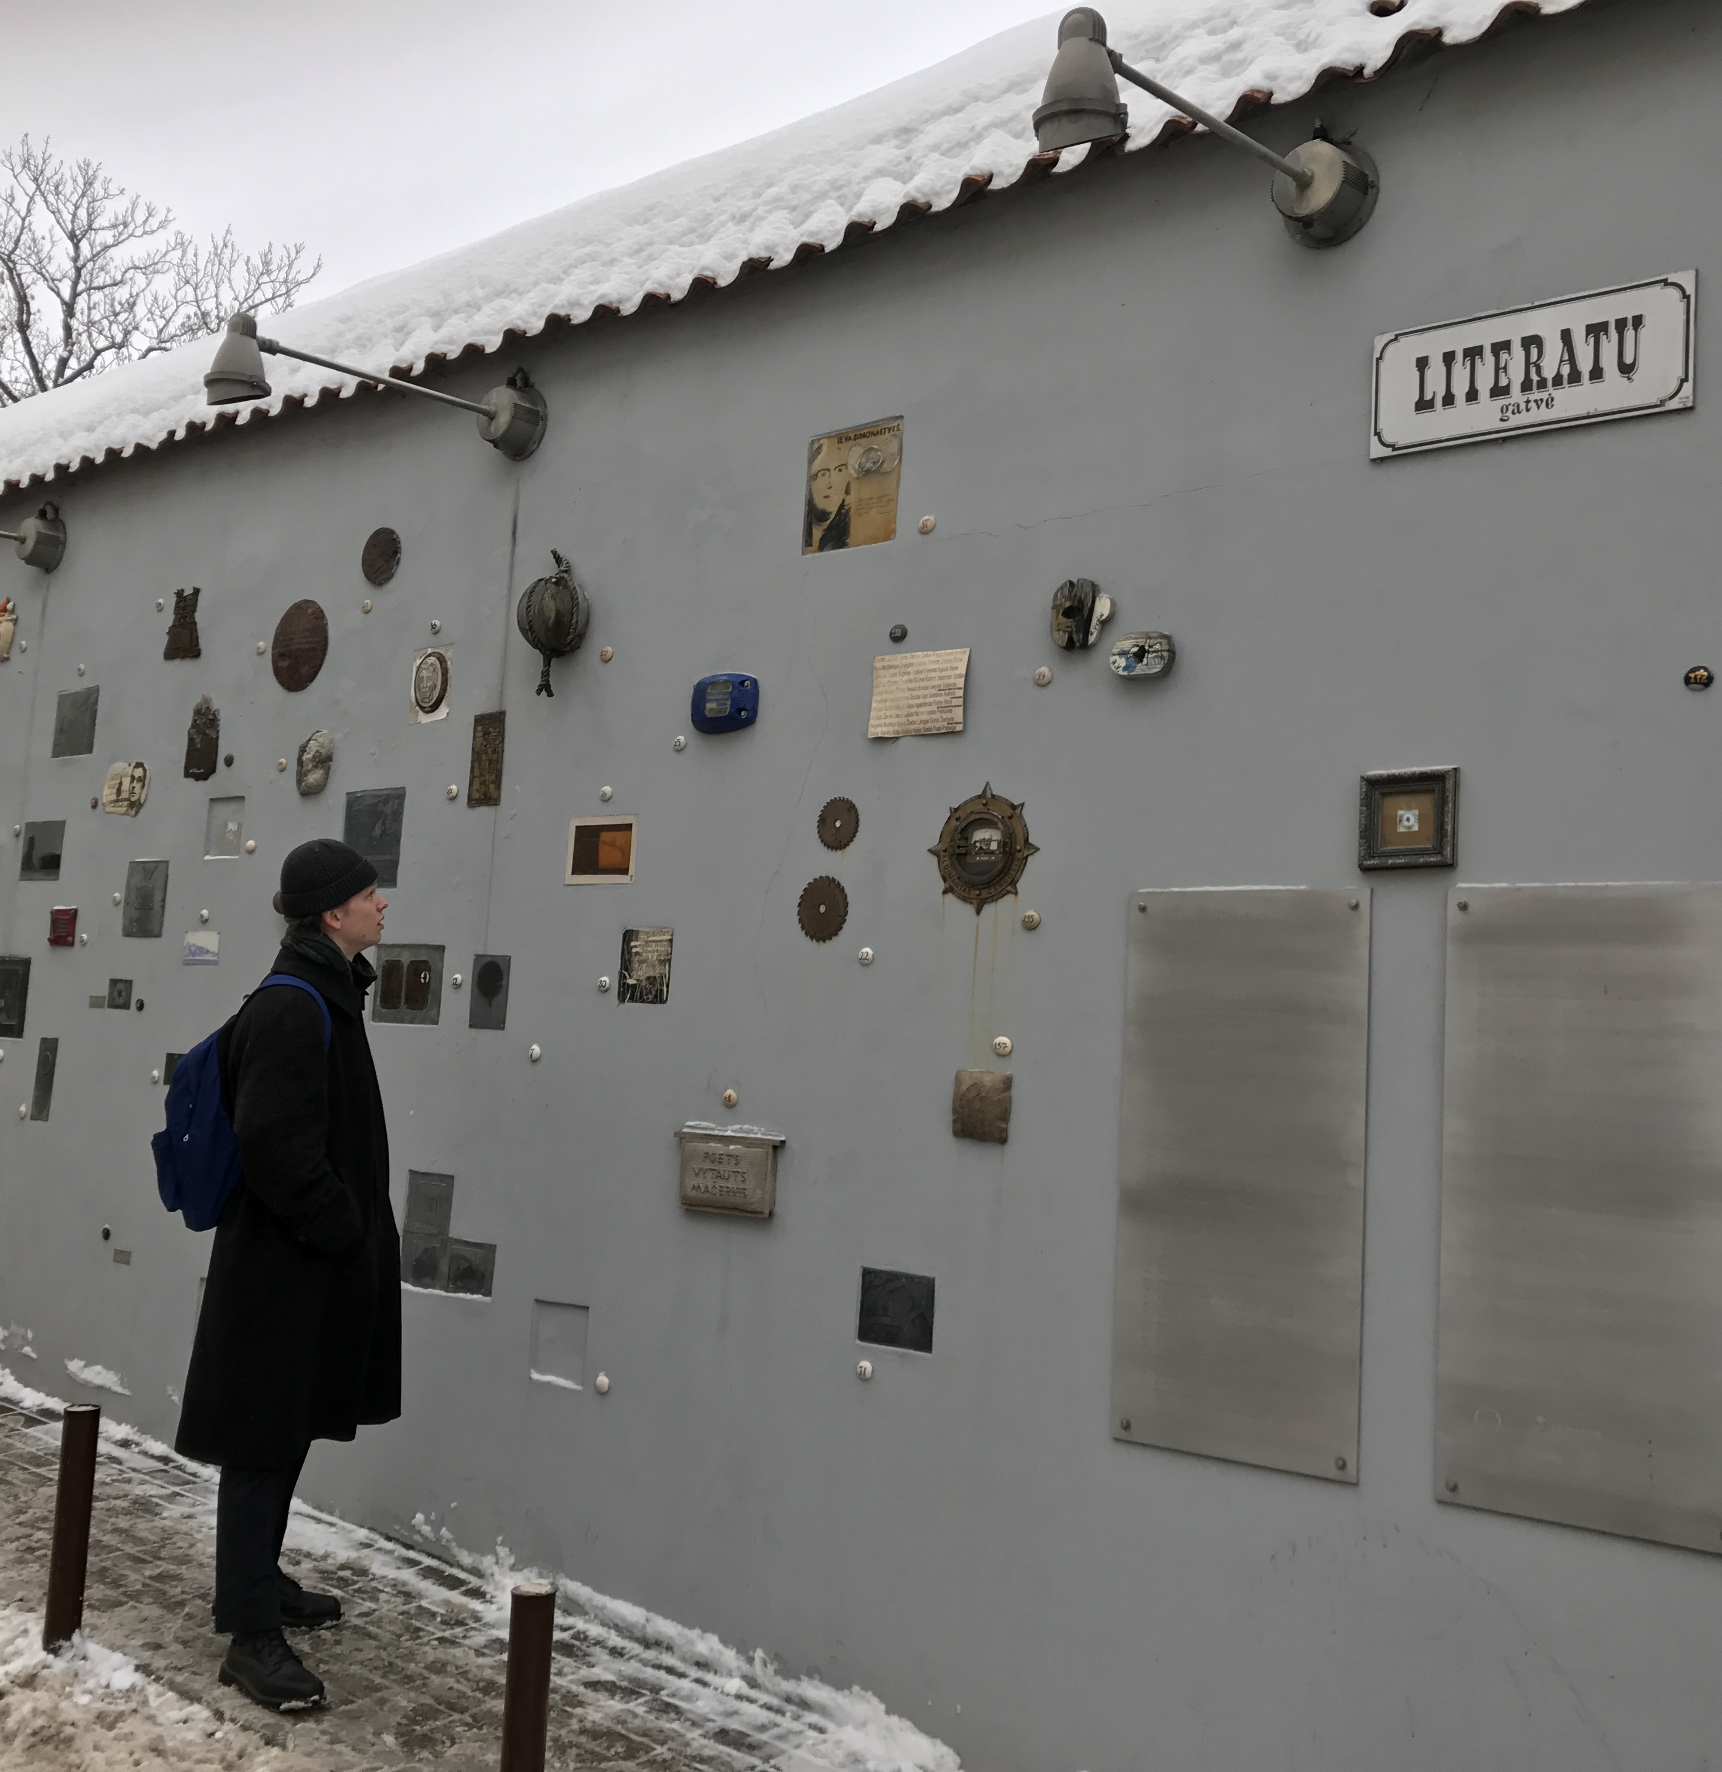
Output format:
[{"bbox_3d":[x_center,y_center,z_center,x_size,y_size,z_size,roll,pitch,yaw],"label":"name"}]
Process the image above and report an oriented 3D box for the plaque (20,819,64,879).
[{"bbox_3d":[-2.893,-0.124,6.736,0.272,0.208,0.020,-1,-7,38],"label":"plaque"}]

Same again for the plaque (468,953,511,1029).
[{"bbox_3d":[-1.022,0.291,5.244,0.147,0.202,0.015,-1,-6,38],"label":"plaque"}]

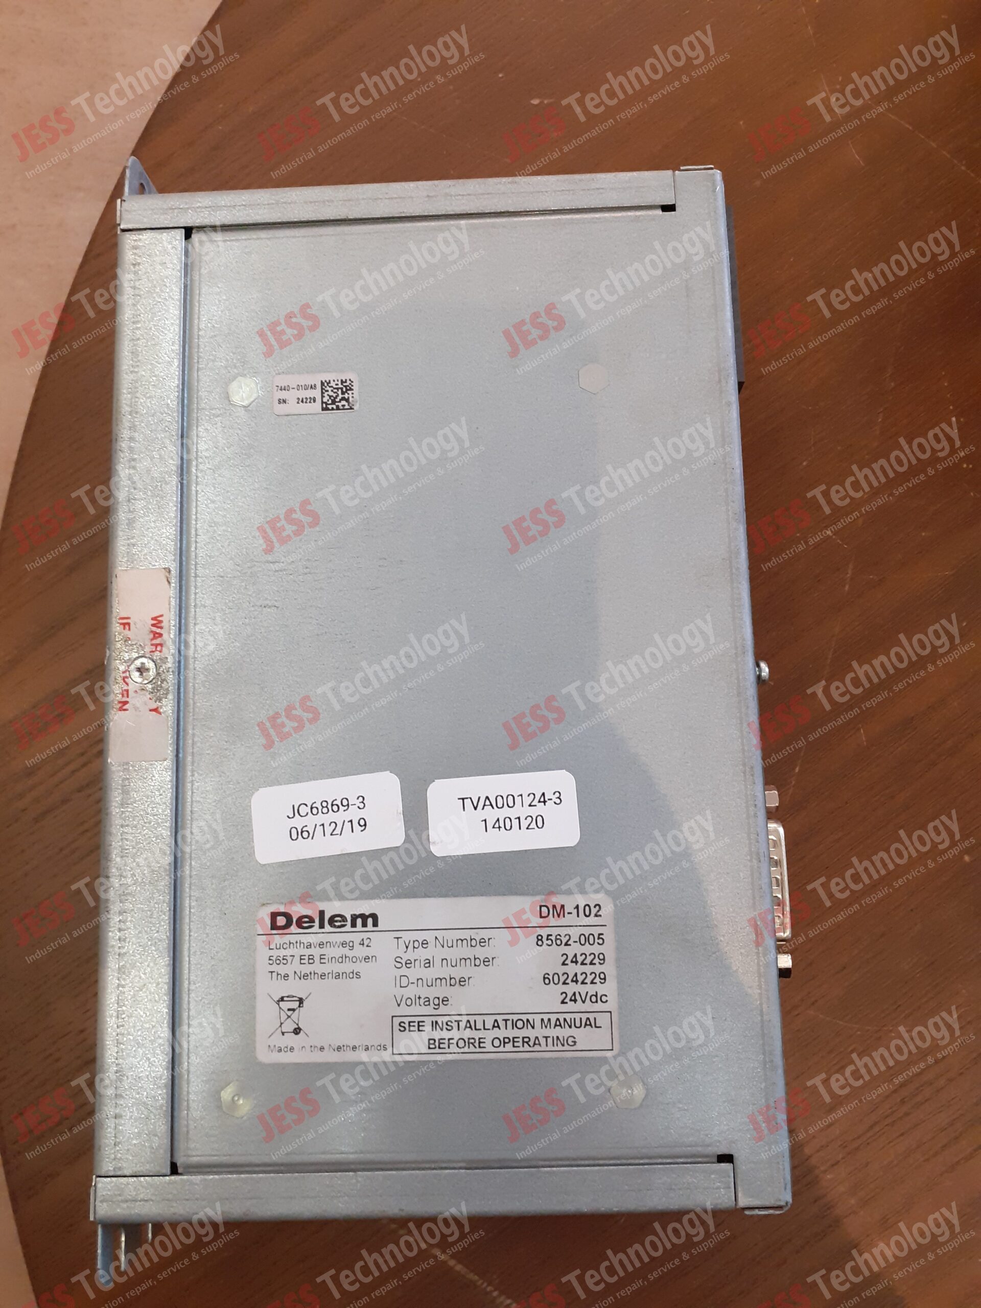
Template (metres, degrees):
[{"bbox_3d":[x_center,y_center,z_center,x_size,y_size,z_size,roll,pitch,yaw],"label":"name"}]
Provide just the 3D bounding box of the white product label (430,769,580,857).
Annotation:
[{"bbox_3d":[0.003,0.031,0.201,0.029,0.001,0.015,-6,82,1],"label":"white product label"}]

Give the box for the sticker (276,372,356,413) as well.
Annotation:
[{"bbox_3d":[-0.037,-0.055,0.215,0.018,0.001,0.009,-2,82,1],"label":"sticker"}]

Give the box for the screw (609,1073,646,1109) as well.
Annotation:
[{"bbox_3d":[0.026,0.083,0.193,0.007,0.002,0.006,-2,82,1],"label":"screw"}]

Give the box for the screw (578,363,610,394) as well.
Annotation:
[{"bbox_3d":[0.022,-0.058,0.217,0.006,0.003,0.007,-2,81,2],"label":"screw"}]

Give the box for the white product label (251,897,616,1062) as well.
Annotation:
[{"bbox_3d":[-0.011,0.063,0.197,0.070,0.001,0.030,-2,82,2],"label":"white product label"}]

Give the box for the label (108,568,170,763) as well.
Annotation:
[{"bbox_3d":[-0.071,0.002,0.208,0.012,0.001,0.040,-2,82,1],"label":"label"}]

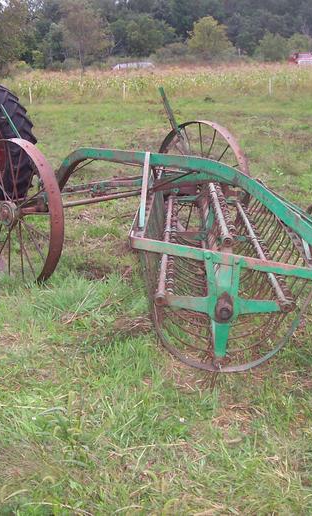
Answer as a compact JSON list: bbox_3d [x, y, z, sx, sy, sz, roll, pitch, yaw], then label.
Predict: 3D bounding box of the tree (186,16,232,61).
[{"bbox_3d":[6.184,-24.966,85.000,5.400,6.200,5.400,1,16,4],"label":"tree"}]

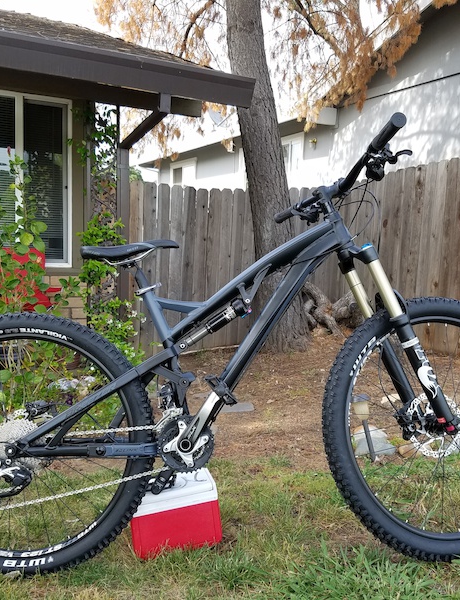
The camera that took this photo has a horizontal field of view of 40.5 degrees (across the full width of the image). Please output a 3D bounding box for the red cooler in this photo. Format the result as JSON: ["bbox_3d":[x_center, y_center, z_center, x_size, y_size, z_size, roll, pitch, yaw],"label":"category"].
[{"bbox_3d":[-0.168,0.655,1.930,0.258,0.183,0.178,-8,8,-8],"label":"red cooler"}]

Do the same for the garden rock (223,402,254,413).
[{"bbox_3d":[0.024,0.580,3.350,0.200,0.045,0.130,2,4,0],"label":"garden rock"}]

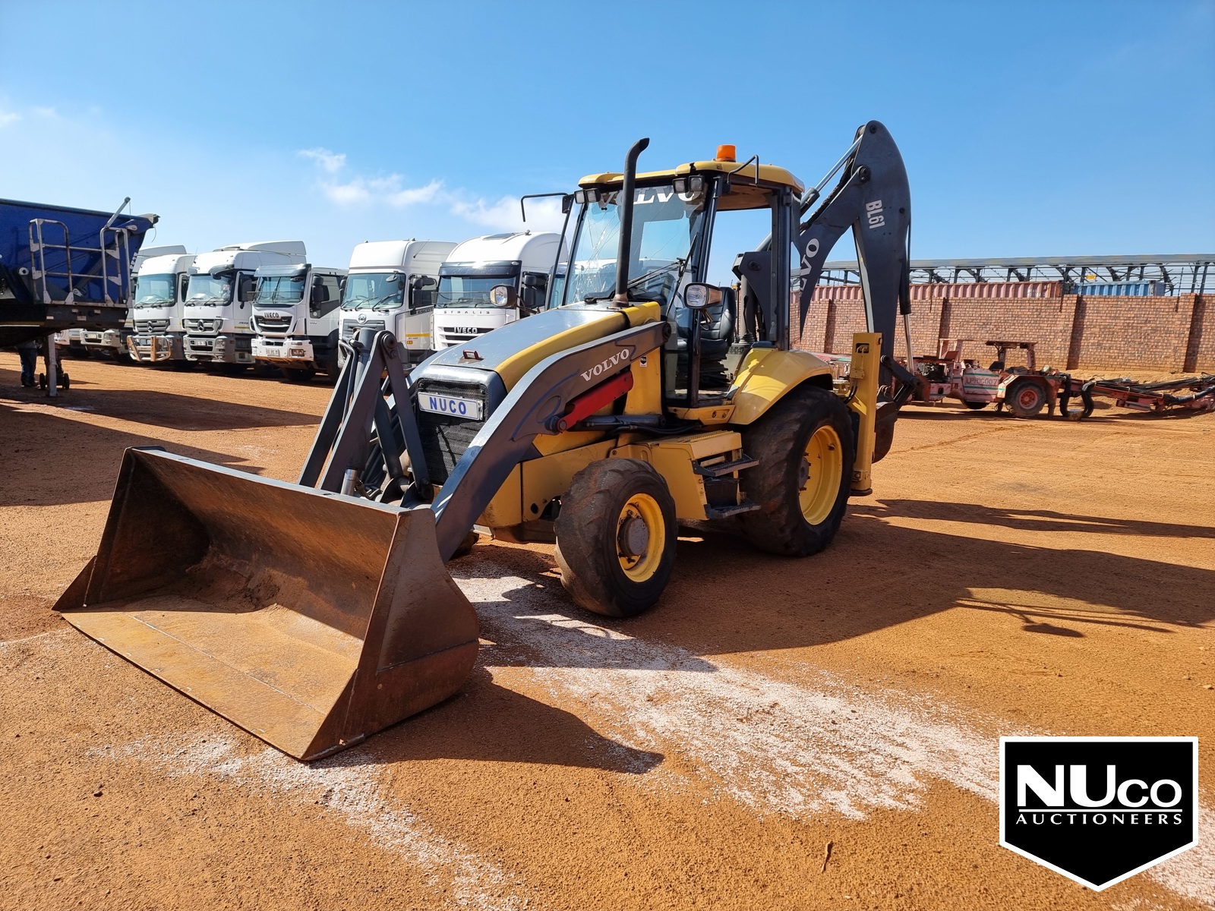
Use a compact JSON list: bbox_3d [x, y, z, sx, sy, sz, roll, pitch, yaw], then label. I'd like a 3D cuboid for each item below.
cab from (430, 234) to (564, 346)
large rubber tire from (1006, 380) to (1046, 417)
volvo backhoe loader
[{"bbox_3d":[-2.396,-3.662,19.915,2.500,3.050,2.250,8,10,32],"label":"cab"},{"bbox_3d":[10.907,-1.468,21.900,1.010,1.010,0.330,4,8,9],"label":"large rubber tire"},{"bbox_3d":[0.036,-1.076,6.101,2.460,3.650,6.490,9,10,37],"label":"volvo backhoe loader"}]

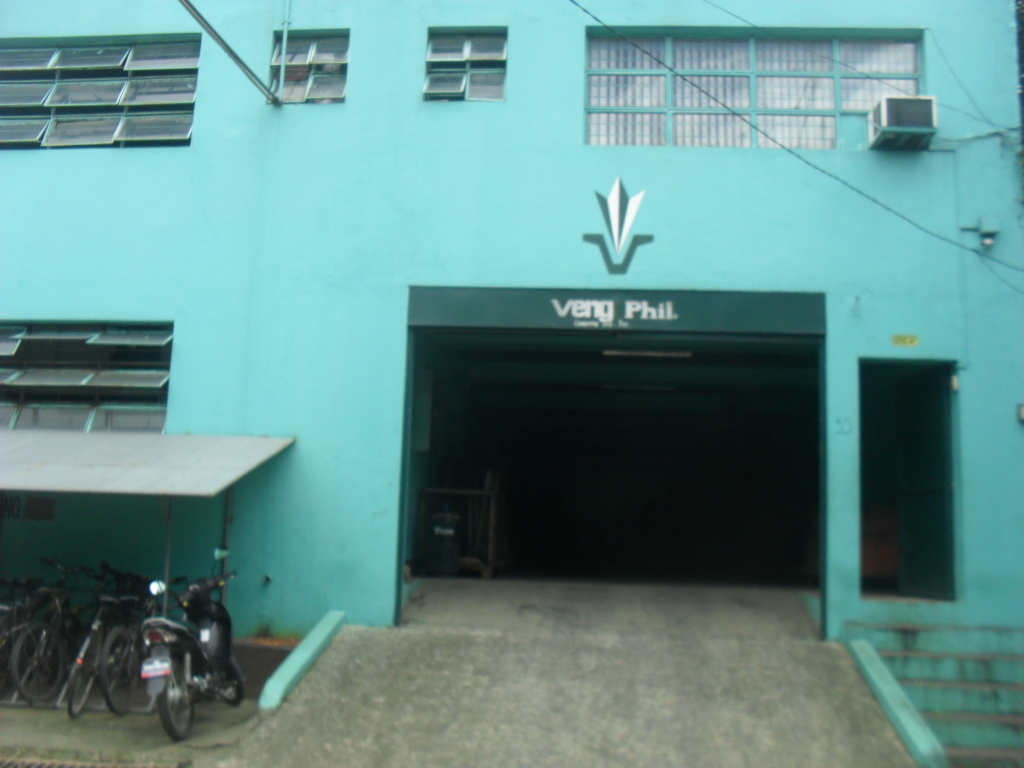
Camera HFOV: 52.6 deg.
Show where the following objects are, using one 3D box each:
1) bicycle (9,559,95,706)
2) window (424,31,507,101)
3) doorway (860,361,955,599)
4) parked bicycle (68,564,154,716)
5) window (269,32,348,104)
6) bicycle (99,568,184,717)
[{"bbox_3d":[-3.688,2.040,8.636,0.580,1.060,1.700,2,-7,-4],"label":"bicycle"},{"bbox_3d":[-0.431,-3.060,9.987,0.781,0.751,0.150,1,-7,4],"label":"window"},{"bbox_3d":[3.517,0.843,9.217,0.848,2.123,0.150,1,-7,4],"label":"doorway"},{"bbox_3d":[-3.200,2.004,8.237,0.620,1.060,1.700,3,-7,-10],"label":"parked bicycle"},{"bbox_3d":[-1.959,-3.064,10.084,0.759,0.755,0.150,1,-7,4],"label":"window"},{"bbox_3d":[-2.937,2.036,8.350,0.580,1.040,1.700,2,-7,-5],"label":"bicycle"}]

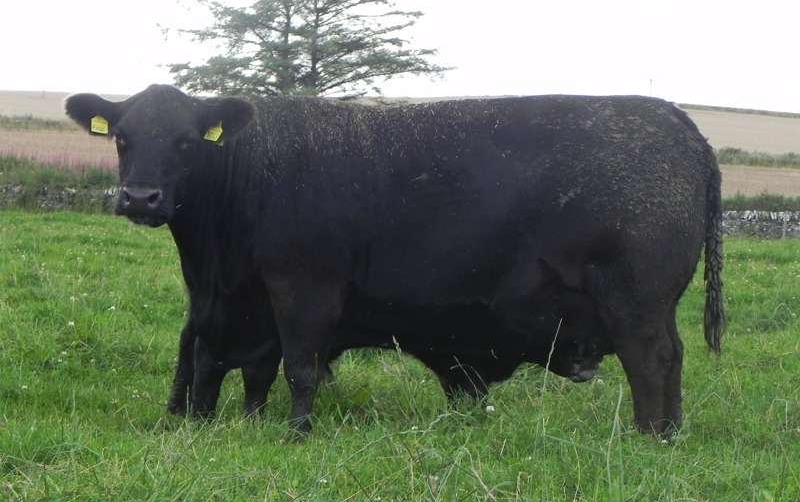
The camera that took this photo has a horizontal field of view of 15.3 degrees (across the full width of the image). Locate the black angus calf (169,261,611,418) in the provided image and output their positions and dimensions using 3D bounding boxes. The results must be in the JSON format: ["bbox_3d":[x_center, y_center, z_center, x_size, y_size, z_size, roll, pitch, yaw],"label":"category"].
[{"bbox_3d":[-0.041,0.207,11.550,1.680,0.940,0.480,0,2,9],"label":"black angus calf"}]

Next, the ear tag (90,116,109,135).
[{"bbox_3d":[-1.083,-0.454,10.750,0.061,0.069,0.012,2,2,5],"label":"ear tag"}]

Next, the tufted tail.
[{"bbox_3d":[1.157,0.028,11.000,0.080,0.700,0.080,0,2,0],"label":"tufted tail"}]

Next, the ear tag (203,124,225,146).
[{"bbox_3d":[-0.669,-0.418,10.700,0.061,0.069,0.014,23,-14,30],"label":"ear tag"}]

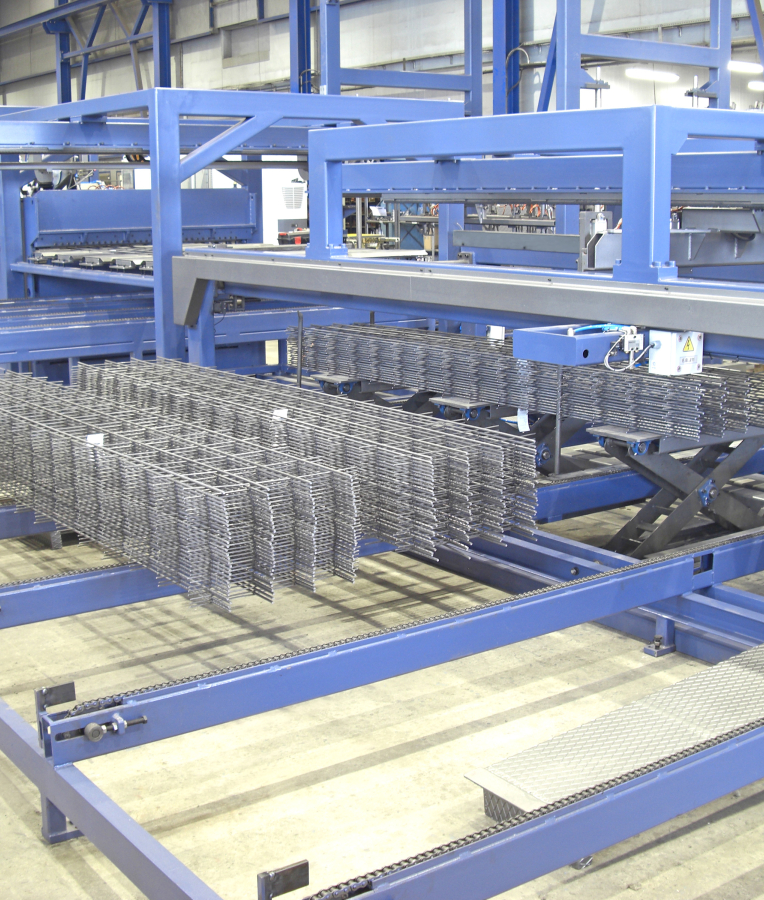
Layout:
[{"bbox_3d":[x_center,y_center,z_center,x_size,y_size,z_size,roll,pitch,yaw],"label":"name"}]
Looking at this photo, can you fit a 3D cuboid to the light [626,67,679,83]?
[{"bbox_3d":[5.197,-7.190,24.552,1.500,0.130,0.160,-9,14,-35],"label":"light"}]

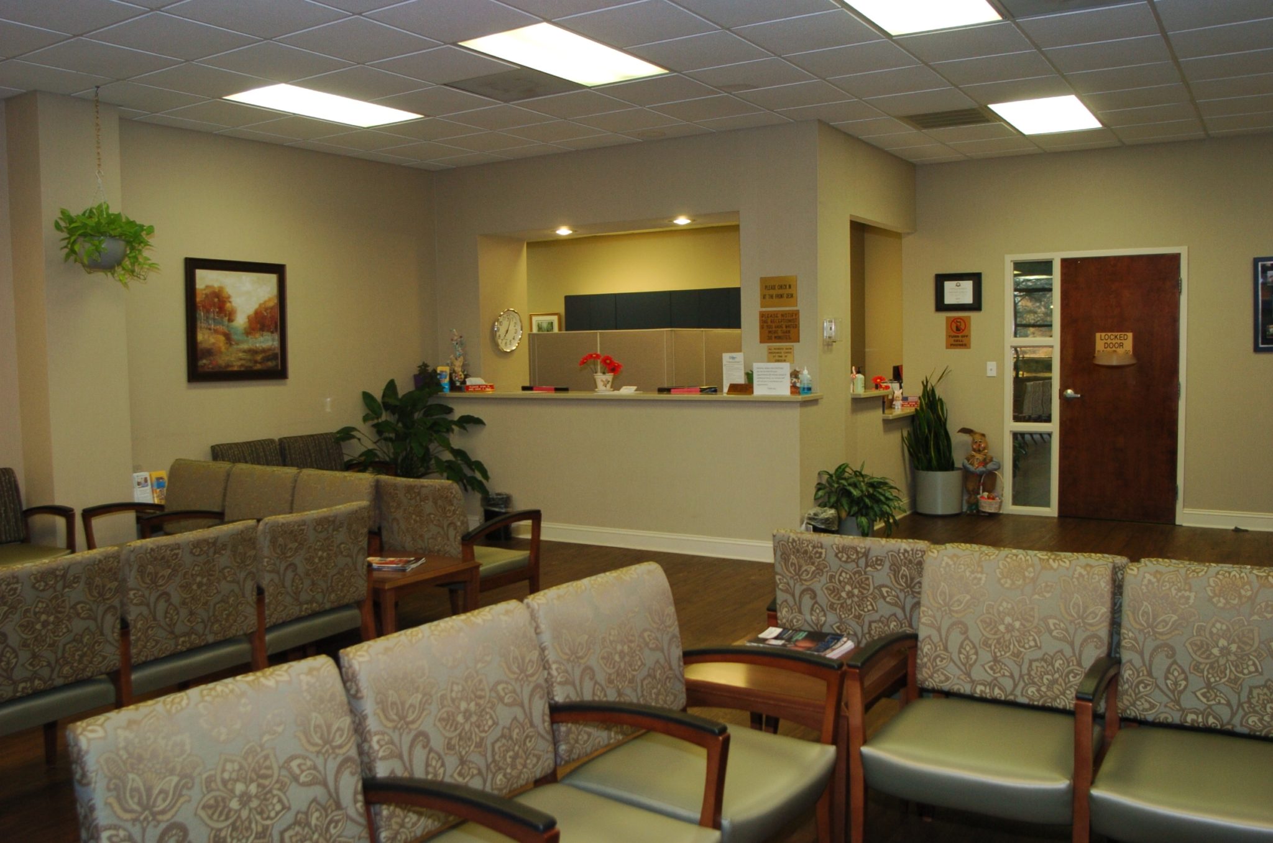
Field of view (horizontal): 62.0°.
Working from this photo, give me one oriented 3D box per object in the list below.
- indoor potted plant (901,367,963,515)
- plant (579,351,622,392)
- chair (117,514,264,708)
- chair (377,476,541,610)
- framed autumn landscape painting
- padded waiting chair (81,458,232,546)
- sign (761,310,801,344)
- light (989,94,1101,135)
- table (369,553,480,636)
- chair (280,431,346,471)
[{"bbox_3d":[2.514,0.156,8.983,0.430,1.260,0.430,2,5,32],"label":"indoor potted plant"},{"bbox_3d":[-0.257,-0.365,7.910,0.280,0.300,0.180,2,5,32],"label":"plant"},{"bbox_3d":[-1.771,0.809,3.888,0.640,0.880,0.600,2,5,32],"label":"chair"},{"bbox_3d":[-0.858,0.694,5.301,0.590,0.880,0.640,2,5,32],"label":"chair"},{"bbox_3d":[-2.774,-0.697,7.371,0.050,0.840,0.820,2,5,32],"label":"framed autumn landscape painting"},{"bbox_3d":[-2.588,0.679,5.815,0.590,0.880,0.640,2,5,32],"label":"padded waiting chair"},{"bbox_3d":[0.995,-0.660,7.398,0.308,0.229,0.018,2,5,32],"label":"sign"},{"bbox_3d":[2.779,-2.053,7.122,0.575,0.050,1.170,2,5,32],"label":"light"},{"bbox_3d":[-1.126,0.918,4.850,0.610,0.508,0.560,2,5,32],"label":"table"},{"bbox_3d":[-2.195,0.534,7.656,0.630,0.880,0.570,2,5,32],"label":"chair"}]

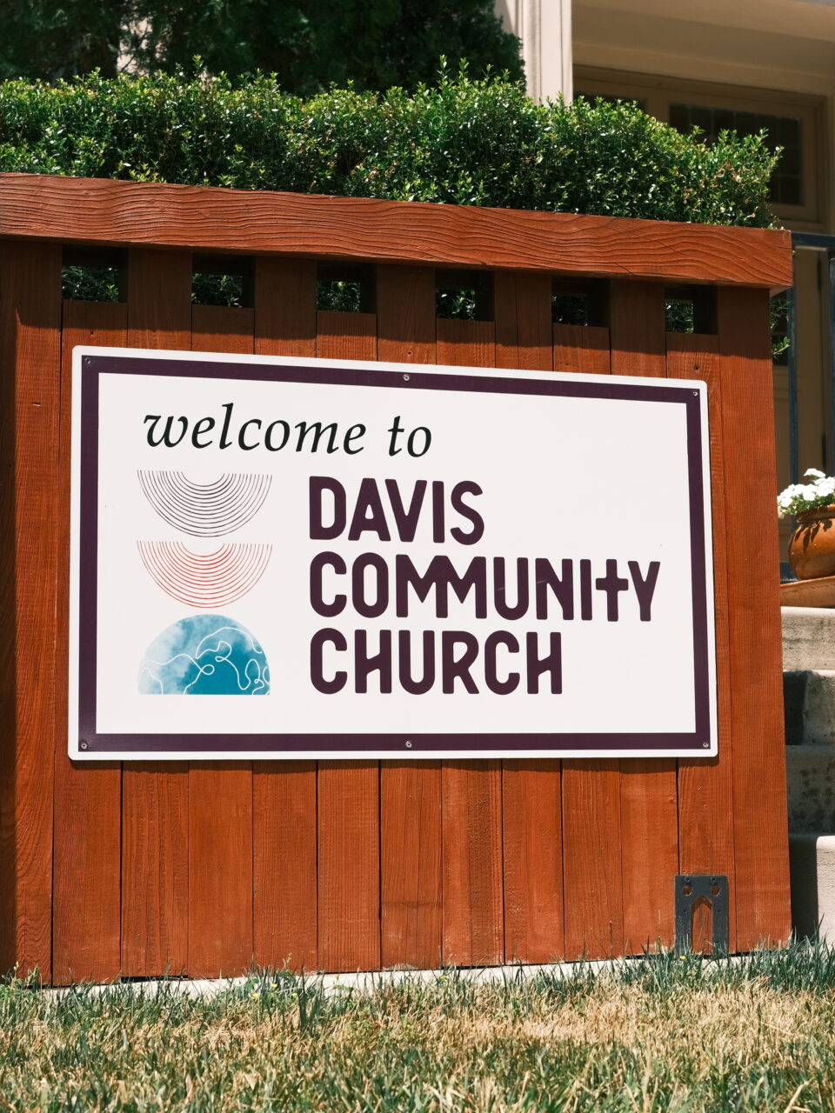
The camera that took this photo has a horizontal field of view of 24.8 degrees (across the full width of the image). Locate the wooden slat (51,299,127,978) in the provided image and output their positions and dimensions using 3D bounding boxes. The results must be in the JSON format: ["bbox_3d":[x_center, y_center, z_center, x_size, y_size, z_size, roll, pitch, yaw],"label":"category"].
[{"bbox_3d":[-0.470,0.113,2.702,0.091,0.957,0.091,1,-7,-16],"label":"wooden slat"}]

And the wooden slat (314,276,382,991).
[{"bbox_3d":[-0.114,0.122,2.807,0.091,0.957,0.091,1,-7,-16],"label":"wooden slat"}]

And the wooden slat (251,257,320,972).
[{"bbox_3d":[-0.200,0.082,2.753,0.089,1.026,0.091,1,-7,-16],"label":"wooden slat"}]

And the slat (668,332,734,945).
[{"bbox_3d":[0.416,0.130,2.925,0.089,0.945,0.091,1,-7,-16],"label":"slat"}]

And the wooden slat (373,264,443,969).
[{"bbox_3d":[-0.024,0.085,2.803,0.089,1.023,0.091,1,-7,-16],"label":"wooden slat"}]

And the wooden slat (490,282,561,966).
[{"bbox_3d":[0.153,0.087,2.890,0.091,1.039,0.091,1,-7,-16],"label":"wooden slat"}]

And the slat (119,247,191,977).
[{"bbox_3d":[-0.376,0.075,2.703,0.089,1.021,0.091,1,-7,-16],"label":"slat"}]

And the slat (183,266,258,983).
[{"bbox_3d":[-0.287,0.113,2.724,0.089,0.958,0.091,1,-7,-16],"label":"slat"}]

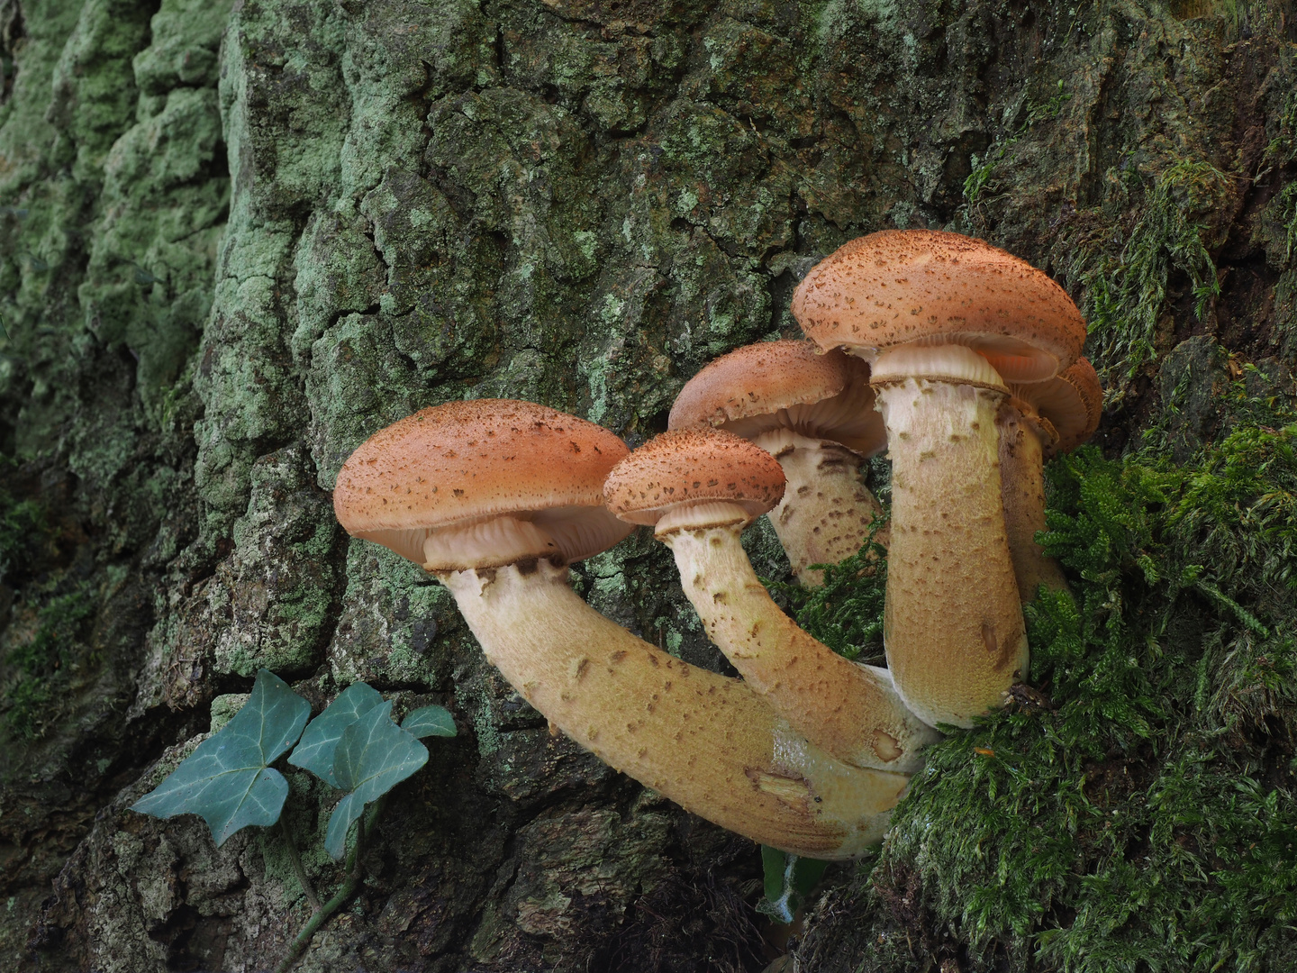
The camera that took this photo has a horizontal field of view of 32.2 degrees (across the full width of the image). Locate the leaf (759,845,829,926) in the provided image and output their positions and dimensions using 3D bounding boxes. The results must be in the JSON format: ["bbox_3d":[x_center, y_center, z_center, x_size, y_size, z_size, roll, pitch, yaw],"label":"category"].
[{"bbox_3d":[0.030,0.079,0.472,0.016,0.026,0.007,2,-20,4],"label":"leaf"}]

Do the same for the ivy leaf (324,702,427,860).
[{"bbox_3d":[-0.056,0.059,0.458,0.026,0.032,0.009,-24,-41,20],"label":"ivy leaf"}]

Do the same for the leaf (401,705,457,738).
[{"bbox_3d":[-0.046,0.049,0.468,0.013,0.004,0.010,7,41,4],"label":"leaf"}]

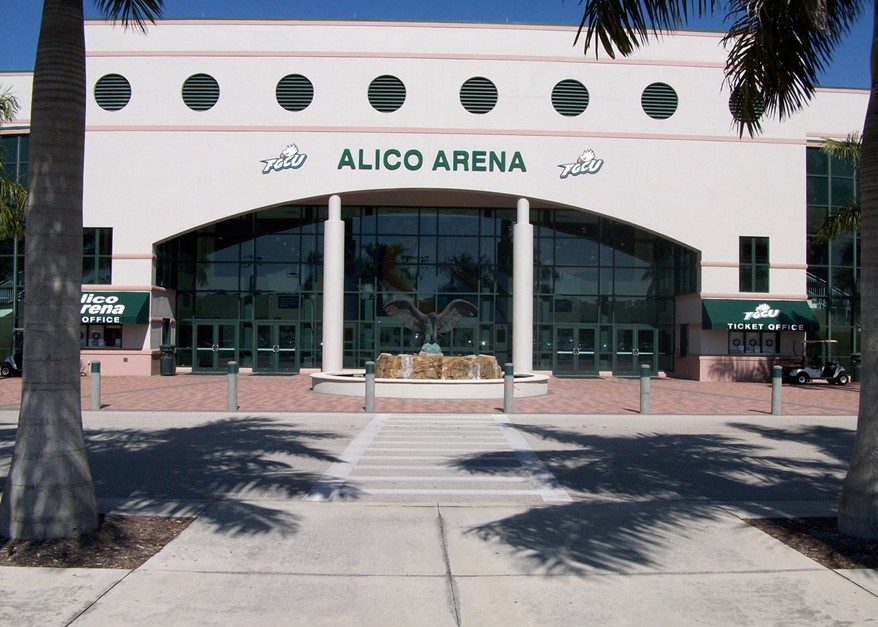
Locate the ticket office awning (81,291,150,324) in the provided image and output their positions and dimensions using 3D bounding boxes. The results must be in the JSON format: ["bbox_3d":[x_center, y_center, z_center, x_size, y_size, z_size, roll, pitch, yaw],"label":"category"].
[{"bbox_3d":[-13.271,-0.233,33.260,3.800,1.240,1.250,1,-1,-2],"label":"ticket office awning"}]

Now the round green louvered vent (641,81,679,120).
[{"bbox_3d":[8.912,-8.557,34.815,1.526,1.526,0.200,1,-1,-2],"label":"round green louvered vent"}]

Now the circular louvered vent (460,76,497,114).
[{"bbox_3d":[1.605,-8.737,34.604,1.510,1.510,0.150,1,-2,-2],"label":"circular louvered vent"}]

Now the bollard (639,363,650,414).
[{"bbox_3d":[4.572,1.702,19.173,0.205,1.080,0.205,1,-1,0],"label":"bollard"}]

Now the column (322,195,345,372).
[{"bbox_3d":[-4.223,-1.115,34.592,0.800,7.300,0.800,1,-2,-2],"label":"column"}]

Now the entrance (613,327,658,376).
[{"bbox_3d":[8.656,1.648,37.941,2.000,2.240,0.150,1,-2,-2],"label":"entrance"}]

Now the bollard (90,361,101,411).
[{"bbox_3d":[-7.550,1.567,18.949,0.205,1.080,0.205,1,-1,0],"label":"bollard"}]

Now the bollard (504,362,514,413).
[{"bbox_3d":[1.535,1.625,18.916,0.210,1.080,0.210,1,-2,-2],"label":"bollard"}]

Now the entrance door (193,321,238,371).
[{"bbox_3d":[-9.643,1.436,37.300,1.980,2.260,0.250,1,-1,-2],"label":"entrance door"}]

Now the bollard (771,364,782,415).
[{"bbox_3d":[7.519,1.735,19.229,0.205,1.080,0.205,1,-1,0],"label":"bollard"}]

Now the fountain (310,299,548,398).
[{"bbox_3d":[-0.273,0.975,26.933,7.400,2.830,7.400,1,-1,0],"label":"fountain"}]

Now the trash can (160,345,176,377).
[{"bbox_3d":[-10.857,1.891,34.595,0.600,1.200,0.600,1,-2,-2],"label":"trash can"}]

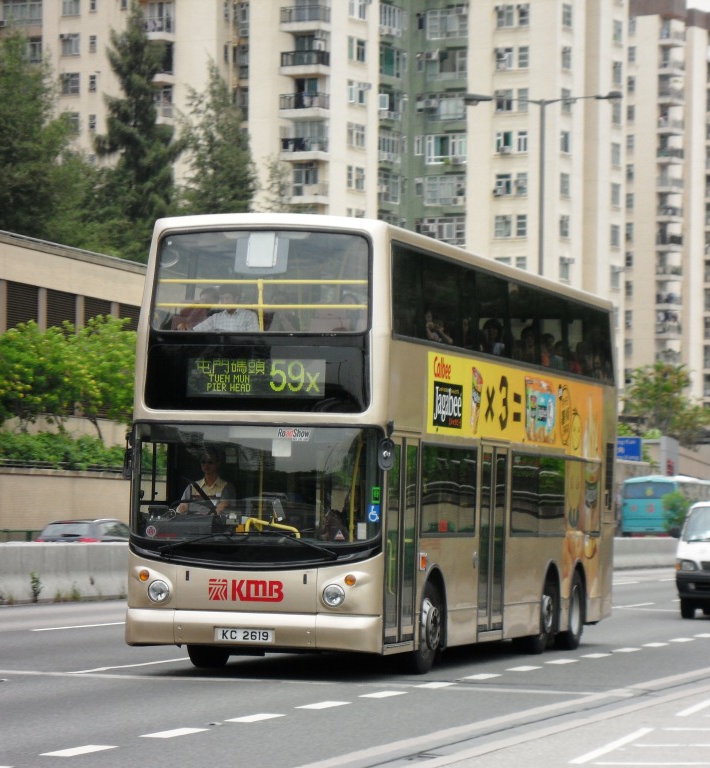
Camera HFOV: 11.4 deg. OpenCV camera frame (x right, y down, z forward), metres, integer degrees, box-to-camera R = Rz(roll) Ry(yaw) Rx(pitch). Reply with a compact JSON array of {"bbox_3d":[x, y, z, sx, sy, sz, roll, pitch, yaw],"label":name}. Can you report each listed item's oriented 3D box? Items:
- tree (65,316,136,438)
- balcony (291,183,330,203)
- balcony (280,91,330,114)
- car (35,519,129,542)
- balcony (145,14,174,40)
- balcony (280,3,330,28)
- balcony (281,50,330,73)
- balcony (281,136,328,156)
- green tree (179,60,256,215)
[{"bbox_3d":[-8.216,-0.114,115.500,2.900,4.100,2.900,1,-2,0],"label":"tree"},{"bbox_3d":[-3.248,-12.065,226.292,2.800,1.450,1.450,-1,-3,28],"label":"balcony"},{"bbox_3d":[-3.101,-17.342,222.298,2.840,1.500,1.360,0,-2,30],"label":"balcony"},{"bbox_3d":[-6.863,4.316,93.226,1.740,1.460,4.250,1,-2,15],"label":"car"},{"bbox_3d":[-13.180,-22.893,230.268,2.700,1.500,1.450,-1,-3,28],"label":"balcony"},{"bbox_3d":[-3.101,-22.777,222.298,2.840,1.500,1.360,0,-2,30],"label":"balcony"},{"bbox_3d":[-3.184,-20.337,226.292,2.800,1.450,1.450,-1,-3,28],"label":"balcony"},{"bbox_3d":[-3.101,-14.571,222.298,2.840,1.500,1.360,0,-2,30],"label":"balcony"},{"bbox_3d":[-6.507,-9.536,168.000,4.200,12.000,4.200,1,-2,0],"label":"green tree"}]

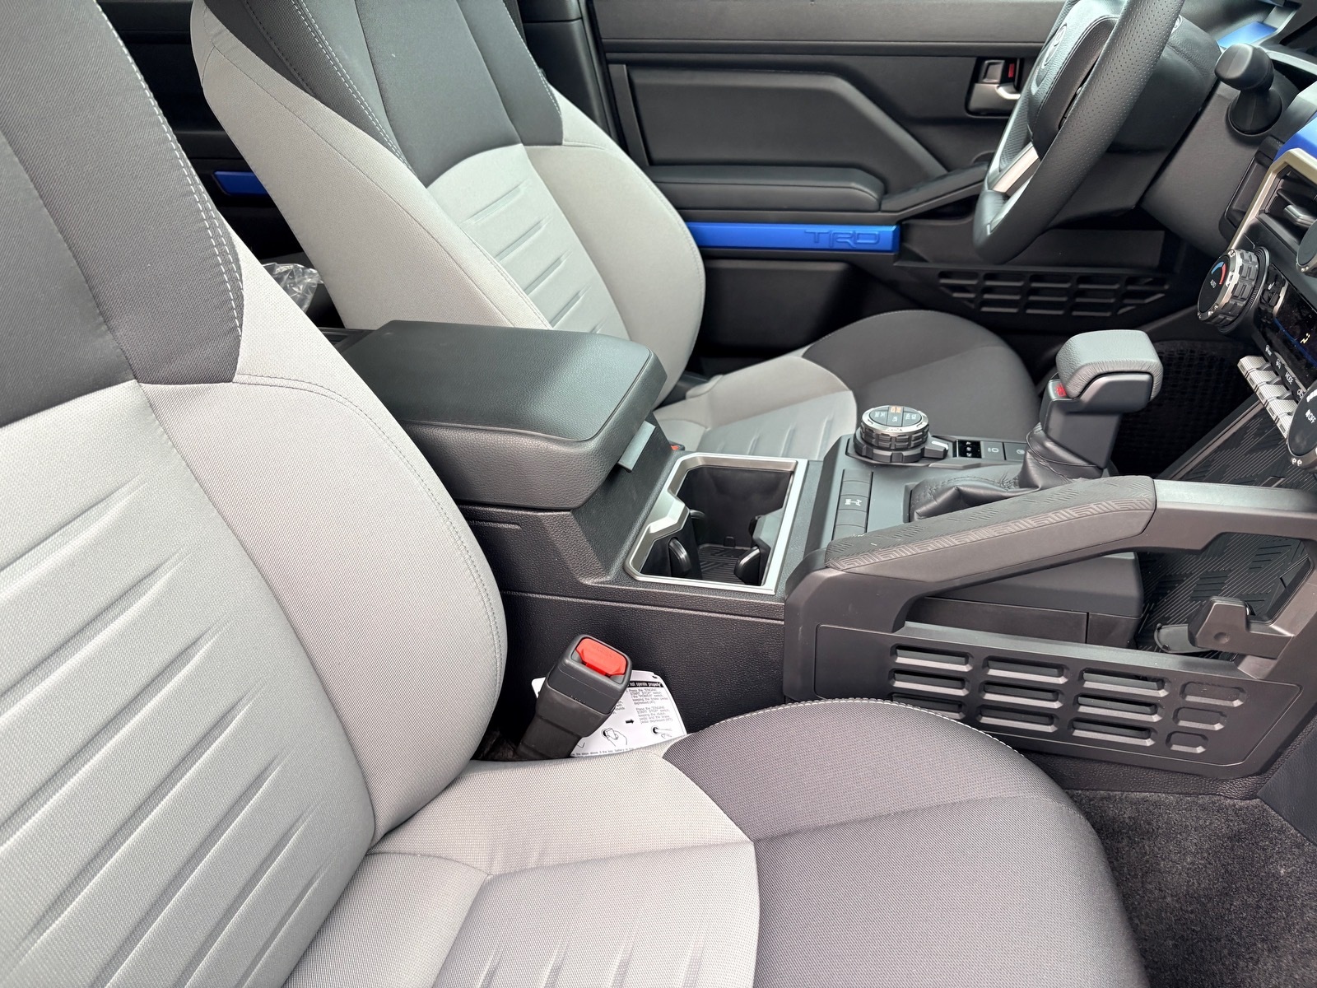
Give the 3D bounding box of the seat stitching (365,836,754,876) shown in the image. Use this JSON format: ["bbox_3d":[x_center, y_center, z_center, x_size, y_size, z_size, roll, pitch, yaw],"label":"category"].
[{"bbox_3d":[-0.079,0.282,0.763,0.320,0.034,0.022,-6,31,12],"label":"seat stitching"}]

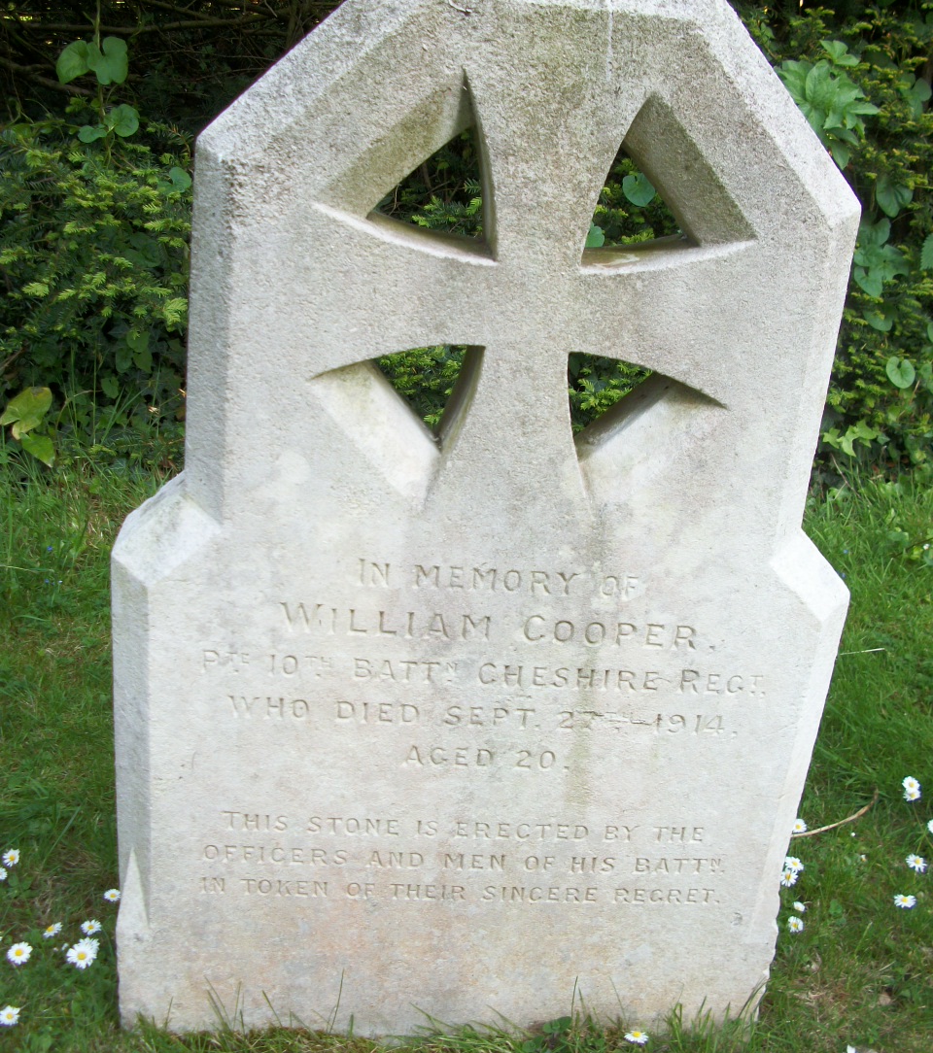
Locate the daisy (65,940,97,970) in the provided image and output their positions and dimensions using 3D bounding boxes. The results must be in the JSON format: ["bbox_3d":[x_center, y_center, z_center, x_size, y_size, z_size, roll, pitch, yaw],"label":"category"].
[{"bbox_3d":[-0.360,0.400,1.174,0.027,0.010,0.027,-2,30,1],"label":"daisy"}]

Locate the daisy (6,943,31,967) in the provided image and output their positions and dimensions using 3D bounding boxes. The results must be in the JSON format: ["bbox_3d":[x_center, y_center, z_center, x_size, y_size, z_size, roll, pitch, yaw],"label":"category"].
[{"bbox_3d":[-0.417,0.398,1.170,0.023,0.010,0.023,-13,33,-23],"label":"daisy"}]

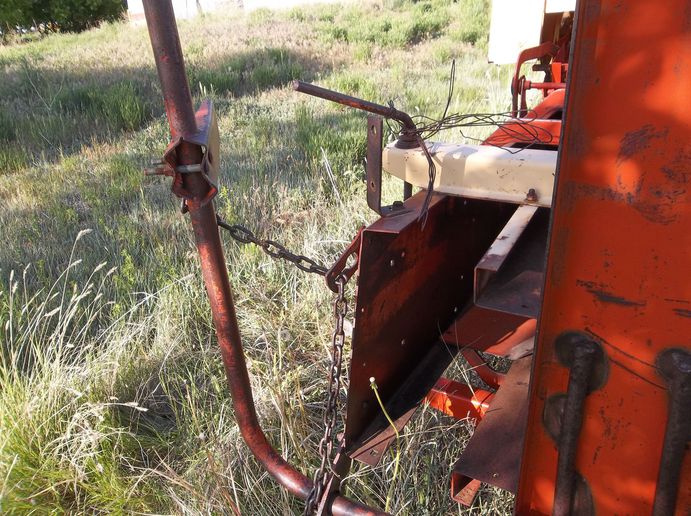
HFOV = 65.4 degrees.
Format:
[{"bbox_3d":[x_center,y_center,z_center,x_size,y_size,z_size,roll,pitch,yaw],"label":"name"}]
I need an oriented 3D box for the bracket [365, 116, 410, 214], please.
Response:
[{"bbox_3d":[0.070,-0.143,0.831,0.054,0.148,0.042,-9,23,-21],"label":"bracket"}]

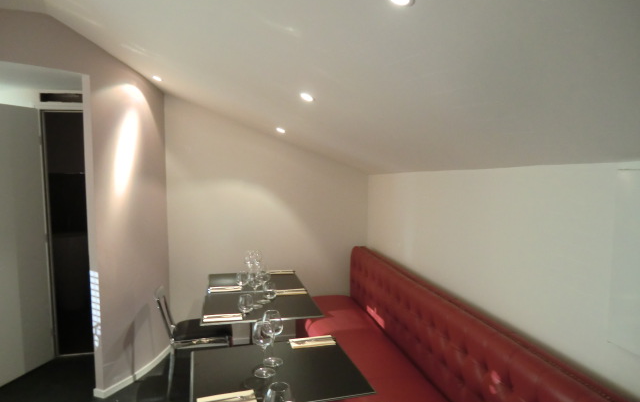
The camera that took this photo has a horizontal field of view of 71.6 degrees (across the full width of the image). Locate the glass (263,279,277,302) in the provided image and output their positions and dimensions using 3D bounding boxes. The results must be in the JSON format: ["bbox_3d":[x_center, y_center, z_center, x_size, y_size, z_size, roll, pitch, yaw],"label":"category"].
[{"bbox_3d":[-0.338,0.608,3.021,0.087,0.122,0.087,-1,5,-14],"label":"glass"}]

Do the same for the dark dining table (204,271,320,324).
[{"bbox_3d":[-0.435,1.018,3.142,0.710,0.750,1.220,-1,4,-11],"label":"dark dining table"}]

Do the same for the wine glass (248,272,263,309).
[{"bbox_3d":[-0.406,0.573,2.851,0.088,0.218,0.088,-1,5,-14],"label":"wine glass"}]

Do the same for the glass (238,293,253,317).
[{"bbox_3d":[-0.458,0.631,2.739,0.085,0.120,0.085,-1,5,-14],"label":"glass"}]

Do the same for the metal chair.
[{"bbox_3d":[-0.928,1.001,3.312,0.520,0.785,0.420,-1,5,-14],"label":"metal chair"}]

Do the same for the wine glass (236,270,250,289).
[{"bbox_3d":[-0.551,0.575,3.189,0.088,0.135,0.088,0,3,0],"label":"wine glass"}]

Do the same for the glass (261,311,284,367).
[{"bbox_3d":[-0.206,0.600,1.950,0.088,0.228,0.088,0,3,0],"label":"glass"}]

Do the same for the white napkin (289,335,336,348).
[{"bbox_3d":[-0.034,0.691,2.198,0.220,0.013,0.105,-1,4,-15],"label":"white napkin"}]

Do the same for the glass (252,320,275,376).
[{"bbox_3d":[-0.240,0.644,1.940,0.090,0.223,0.090,-1,5,-14],"label":"glass"}]

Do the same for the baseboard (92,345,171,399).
[{"bbox_3d":[-1.431,1.348,3.575,0.115,0.055,0.882,1,4,17],"label":"baseboard"}]

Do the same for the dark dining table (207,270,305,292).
[{"bbox_3d":[-0.497,1.000,3.453,0.710,0.750,0.610,-1,4,-11],"label":"dark dining table"}]

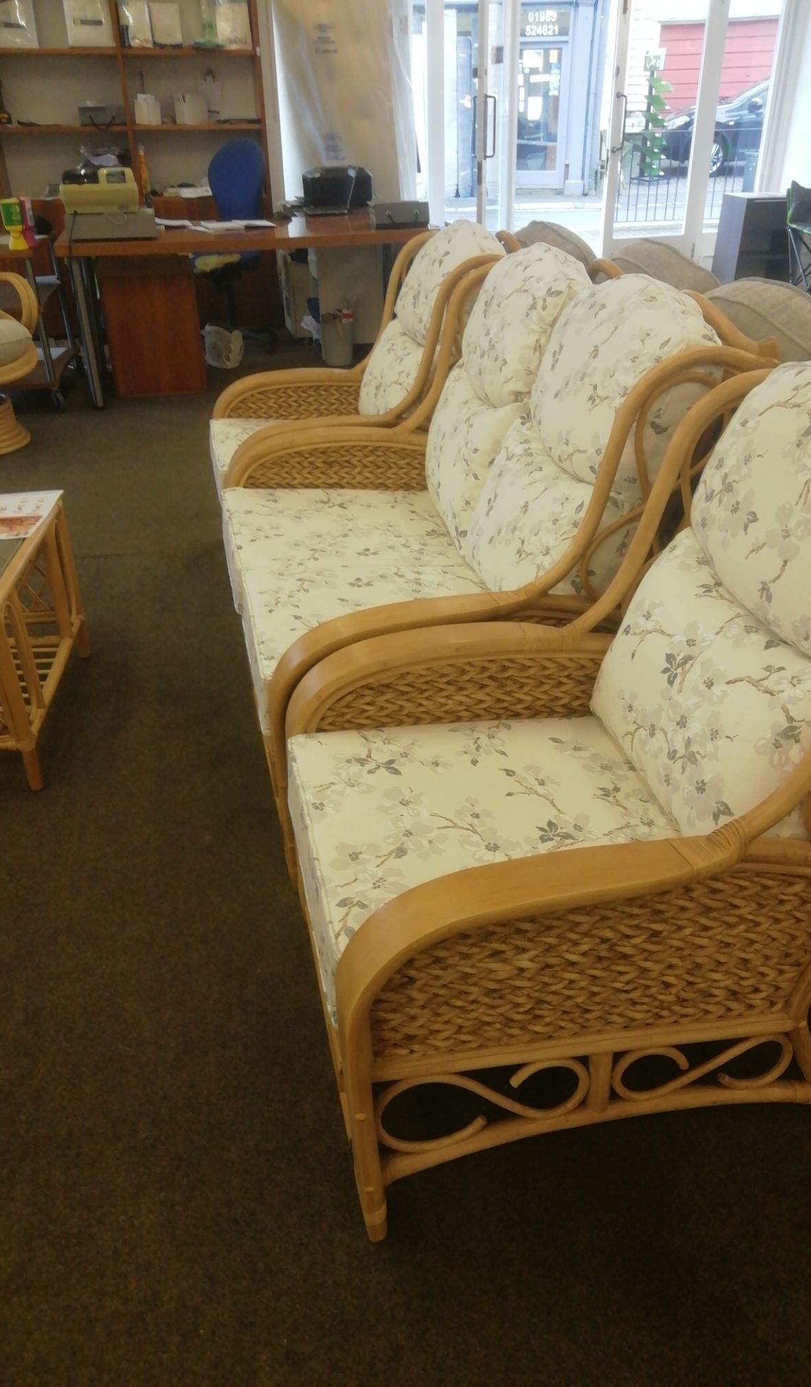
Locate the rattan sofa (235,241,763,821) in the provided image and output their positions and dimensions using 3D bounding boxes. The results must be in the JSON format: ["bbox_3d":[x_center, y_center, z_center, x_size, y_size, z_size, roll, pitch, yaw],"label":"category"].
[{"bbox_3d":[0.076,-0.397,2.428,0.910,1.100,1.209,-7,31,-10],"label":"rattan sofa"}]

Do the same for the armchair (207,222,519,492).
[{"bbox_3d":[-0.155,-0.857,3.203,0.910,1.070,0.685,-8,32,-11],"label":"armchair"}]

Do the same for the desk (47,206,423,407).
[{"bbox_3d":[-0.860,-2.167,5.792,1.820,0.750,0.950,-5,31,-5],"label":"desk"}]

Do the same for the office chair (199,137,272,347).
[{"bbox_3d":[-1.079,-2.677,6.279,0.580,1.140,0.600,17,35,28],"label":"office chair"}]

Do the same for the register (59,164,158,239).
[{"bbox_3d":[-1.528,-2.556,5.429,0.420,0.320,0.420,-5,31,-5],"label":"register"}]

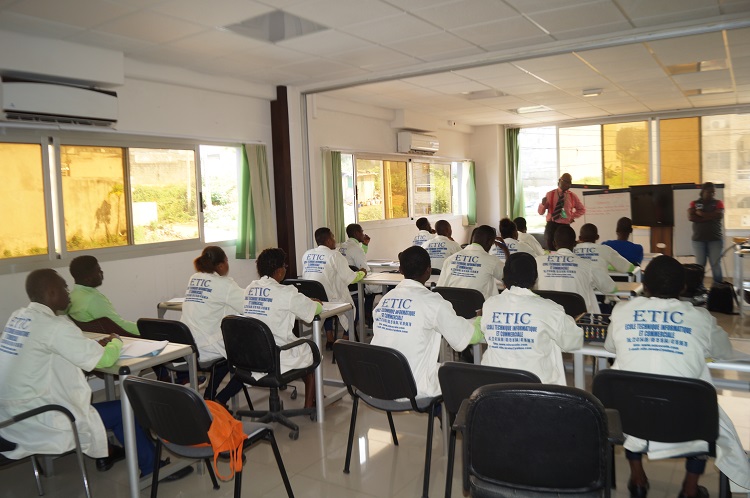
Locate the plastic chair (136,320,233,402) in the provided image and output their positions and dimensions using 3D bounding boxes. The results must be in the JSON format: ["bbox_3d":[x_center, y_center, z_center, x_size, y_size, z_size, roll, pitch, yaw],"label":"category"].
[{"bbox_3d":[-1.208,0.828,3.929,0.530,0.800,0.580,2,7,34],"label":"plastic chair"}]

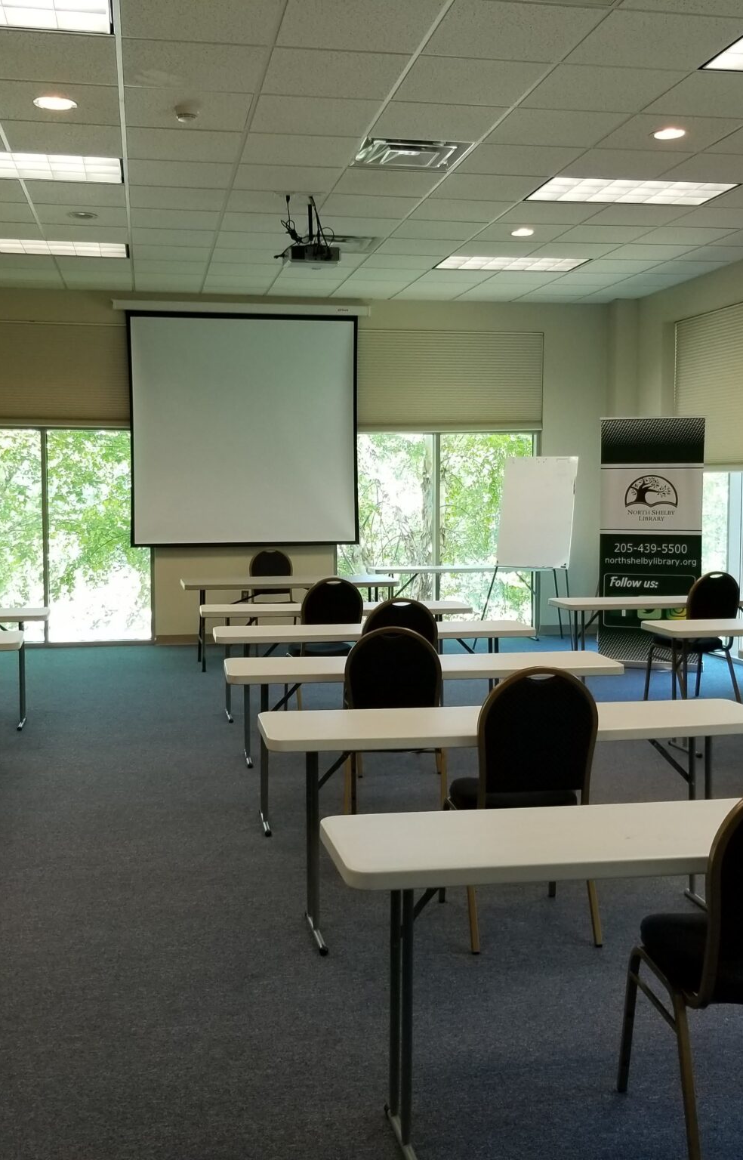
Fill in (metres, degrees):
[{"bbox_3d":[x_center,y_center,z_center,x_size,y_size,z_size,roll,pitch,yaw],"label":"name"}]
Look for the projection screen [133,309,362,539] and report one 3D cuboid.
[{"bbox_3d":[-1.183,-1.396,10.916,2.140,2.140,0.040,-1,5,-11],"label":"projection screen"}]

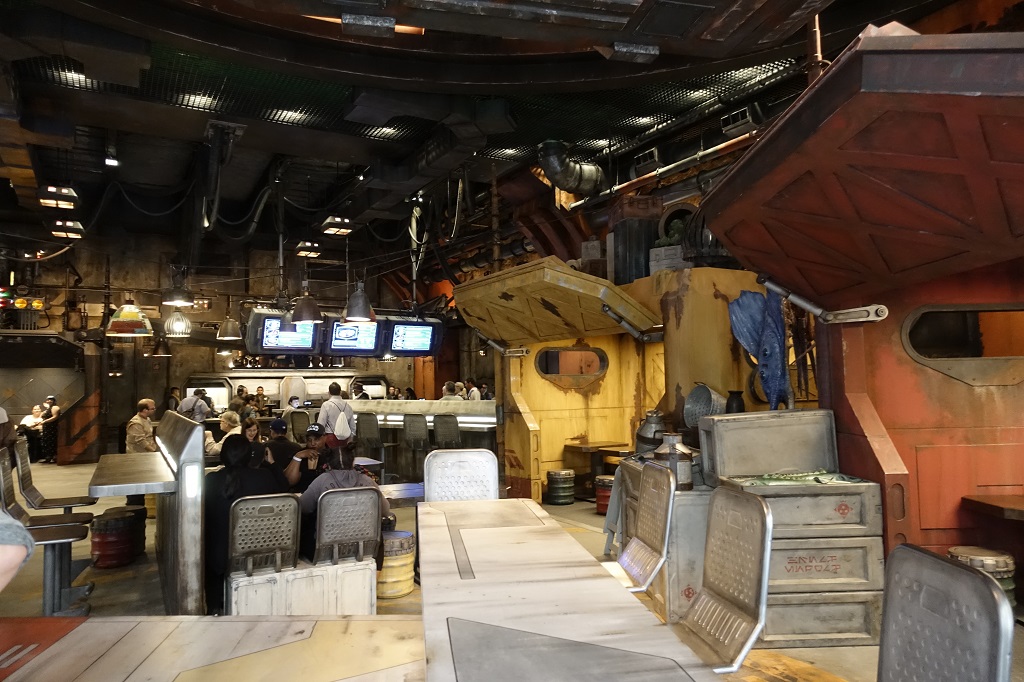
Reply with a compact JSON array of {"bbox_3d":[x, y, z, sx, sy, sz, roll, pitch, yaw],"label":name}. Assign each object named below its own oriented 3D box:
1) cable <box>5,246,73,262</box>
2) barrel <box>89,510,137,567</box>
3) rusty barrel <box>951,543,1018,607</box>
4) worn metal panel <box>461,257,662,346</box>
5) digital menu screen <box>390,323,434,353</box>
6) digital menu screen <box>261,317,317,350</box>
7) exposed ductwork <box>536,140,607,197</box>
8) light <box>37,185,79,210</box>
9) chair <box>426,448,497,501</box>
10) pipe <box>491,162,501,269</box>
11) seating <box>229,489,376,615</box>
[{"bbox_3d":[-8.673,-1.584,12.500,1.200,0.280,0.120,0,-3,-27],"label":"cable"},{"bbox_3d":[-4.139,2.084,7.091,0.405,0.470,0.405,0,-3,-30],"label":"barrel"},{"bbox_3d":[3.425,1.777,4.958,0.410,0.470,0.410,-3,-3,34],"label":"rusty barrel"},{"bbox_3d":[0.298,-0.440,8.774,1.300,0.260,3.300,36,-20,-21],"label":"worn metal panel"},{"bbox_3d":[-2.084,-0.072,14.140,0.980,0.580,0.120,1,12,-35],"label":"digital menu screen"},{"bbox_3d":[-4.346,-0.136,13.300,1.050,0.630,0.100,3,8,-35],"label":"digital menu screen"},{"bbox_3d":[1.044,-2.865,11.400,1.200,0.760,0.500,3,-6,-33],"label":"exposed ductwork"},{"bbox_3d":[-7.451,-2.355,11.200,0.640,0.320,0.500,2,-5,-30],"label":"light"},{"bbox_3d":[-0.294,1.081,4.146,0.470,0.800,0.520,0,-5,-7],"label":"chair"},{"bbox_3d":[-0.256,-1.939,10.800,0.110,1.850,0.110,3,-6,-33],"label":"pipe"},{"bbox_3d":[-1.589,1.637,5.249,1.053,1.060,0.560,0,-3,-19],"label":"seating"}]

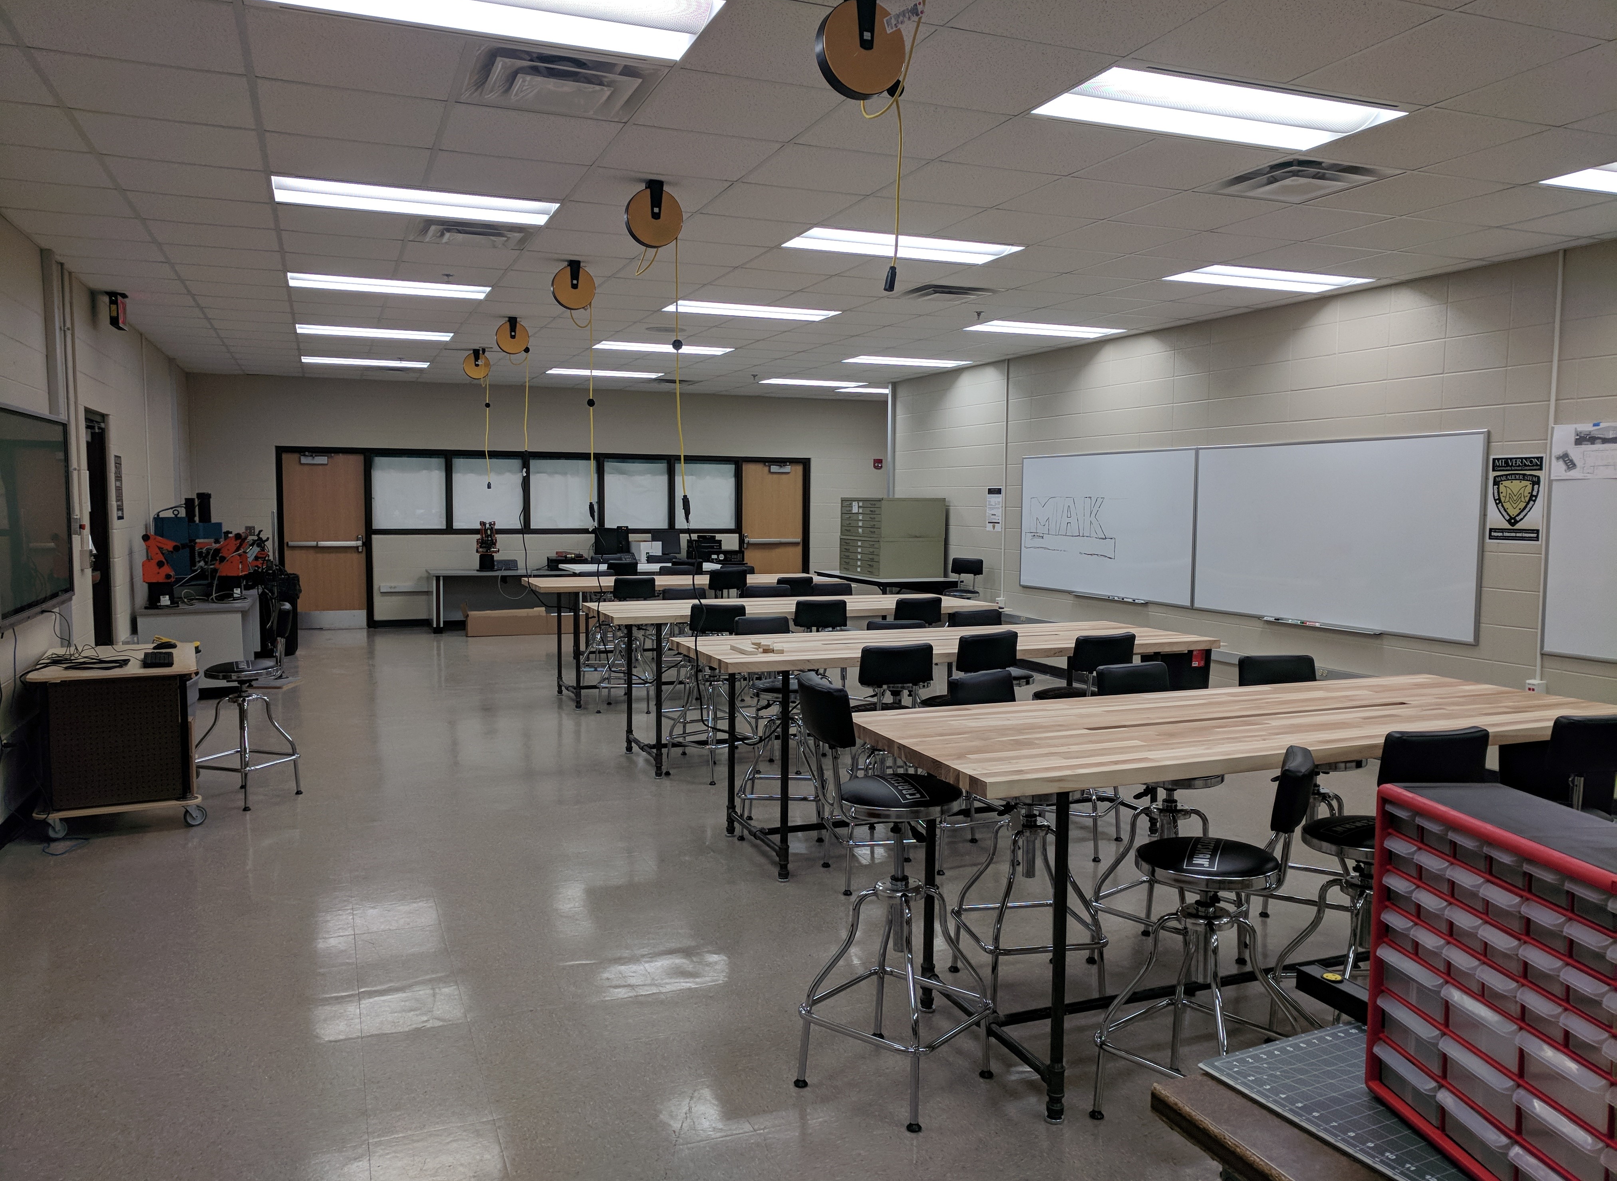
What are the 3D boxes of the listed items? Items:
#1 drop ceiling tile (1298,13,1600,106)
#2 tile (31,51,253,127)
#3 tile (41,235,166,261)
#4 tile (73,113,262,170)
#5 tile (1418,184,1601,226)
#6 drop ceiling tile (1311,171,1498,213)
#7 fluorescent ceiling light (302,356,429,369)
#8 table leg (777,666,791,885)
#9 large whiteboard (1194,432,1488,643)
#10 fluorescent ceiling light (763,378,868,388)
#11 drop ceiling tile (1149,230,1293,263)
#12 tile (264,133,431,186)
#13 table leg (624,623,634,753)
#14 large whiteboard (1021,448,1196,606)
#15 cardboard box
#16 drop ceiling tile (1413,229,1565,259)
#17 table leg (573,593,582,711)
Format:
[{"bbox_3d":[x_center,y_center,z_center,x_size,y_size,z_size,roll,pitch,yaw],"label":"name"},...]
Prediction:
[{"bbox_3d":[1.913,-1.605,3.693,0.605,0.020,0.605,-1,5,-22],"label":"drop ceiling tile"},{"bbox_3d":[-2.164,-1.658,4.026,0.600,0.020,0.600,-1,5,-22],"label":"tile"},{"bbox_3d":[-3.848,-1.869,6.626,0.580,0.018,0.600,-1,5,-22],"label":"tile"},{"bbox_3d":[-2.394,-1.701,4.595,0.600,0.020,0.600,-1,5,-21],"label":"tile"},{"bbox_3d":[3.159,-1.734,5.476,0.603,0.024,0.603,-1,5,-22],"label":"tile"},{"bbox_3d":[2.593,-1.717,5.260,0.600,0.020,0.600,-1,5,-22],"label":"drop ceiling tile"},{"bbox_3d":[-4.467,-2.332,12.268,1.200,0.060,0.600,-1,5,-22],"label":"fluorescent ceiling light"},{"bbox_3d":[-0.102,0.773,5.097,0.046,0.900,0.046,-1,5,-22],"label":"table leg"},{"bbox_3d":[3.330,-0.380,7.926,0.045,1.210,2.430,-1,5,-22],"label":"large whiteboard"},{"bbox_3d":[0.043,-2.427,14.074,1.215,0.060,0.605,-1,5,-22],"label":"fluorescent ceiling light"},{"bbox_3d":[2.141,-1.811,6.380,0.603,0.024,0.603,-1,5,-22],"label":"drop ceiling tile"},{"bbox_3d":[-1.823,-1.714,4.803,0.603,0.024,0.603,-1,5,-22],"label":"tile"},{"bbox_3d":[-1.098,0.571,7.447,0.050,0.868,0.050,-1,5,-22],"label":"table leg"},{"bbox_3d":[2.450,-0.548,10.236,0.035,1.210,2.430,-1,5,-22],"label":"large whiteboard"},{"bbox_3d":[-3.437,0.338,13.792,0.920,0.320,0.310,-1,5,-22],"label":"cardboard box"},{"bbox_3d":[3.500,-1.785,6.262,0.600,0.020,0.600,-1,5,-21],"label":"drop ceiling tile"},{"bbox_3d":[-1.718,0.444,9.054,0.045,0.865,0.045,-1,5,-22],"label":"table leg"}]

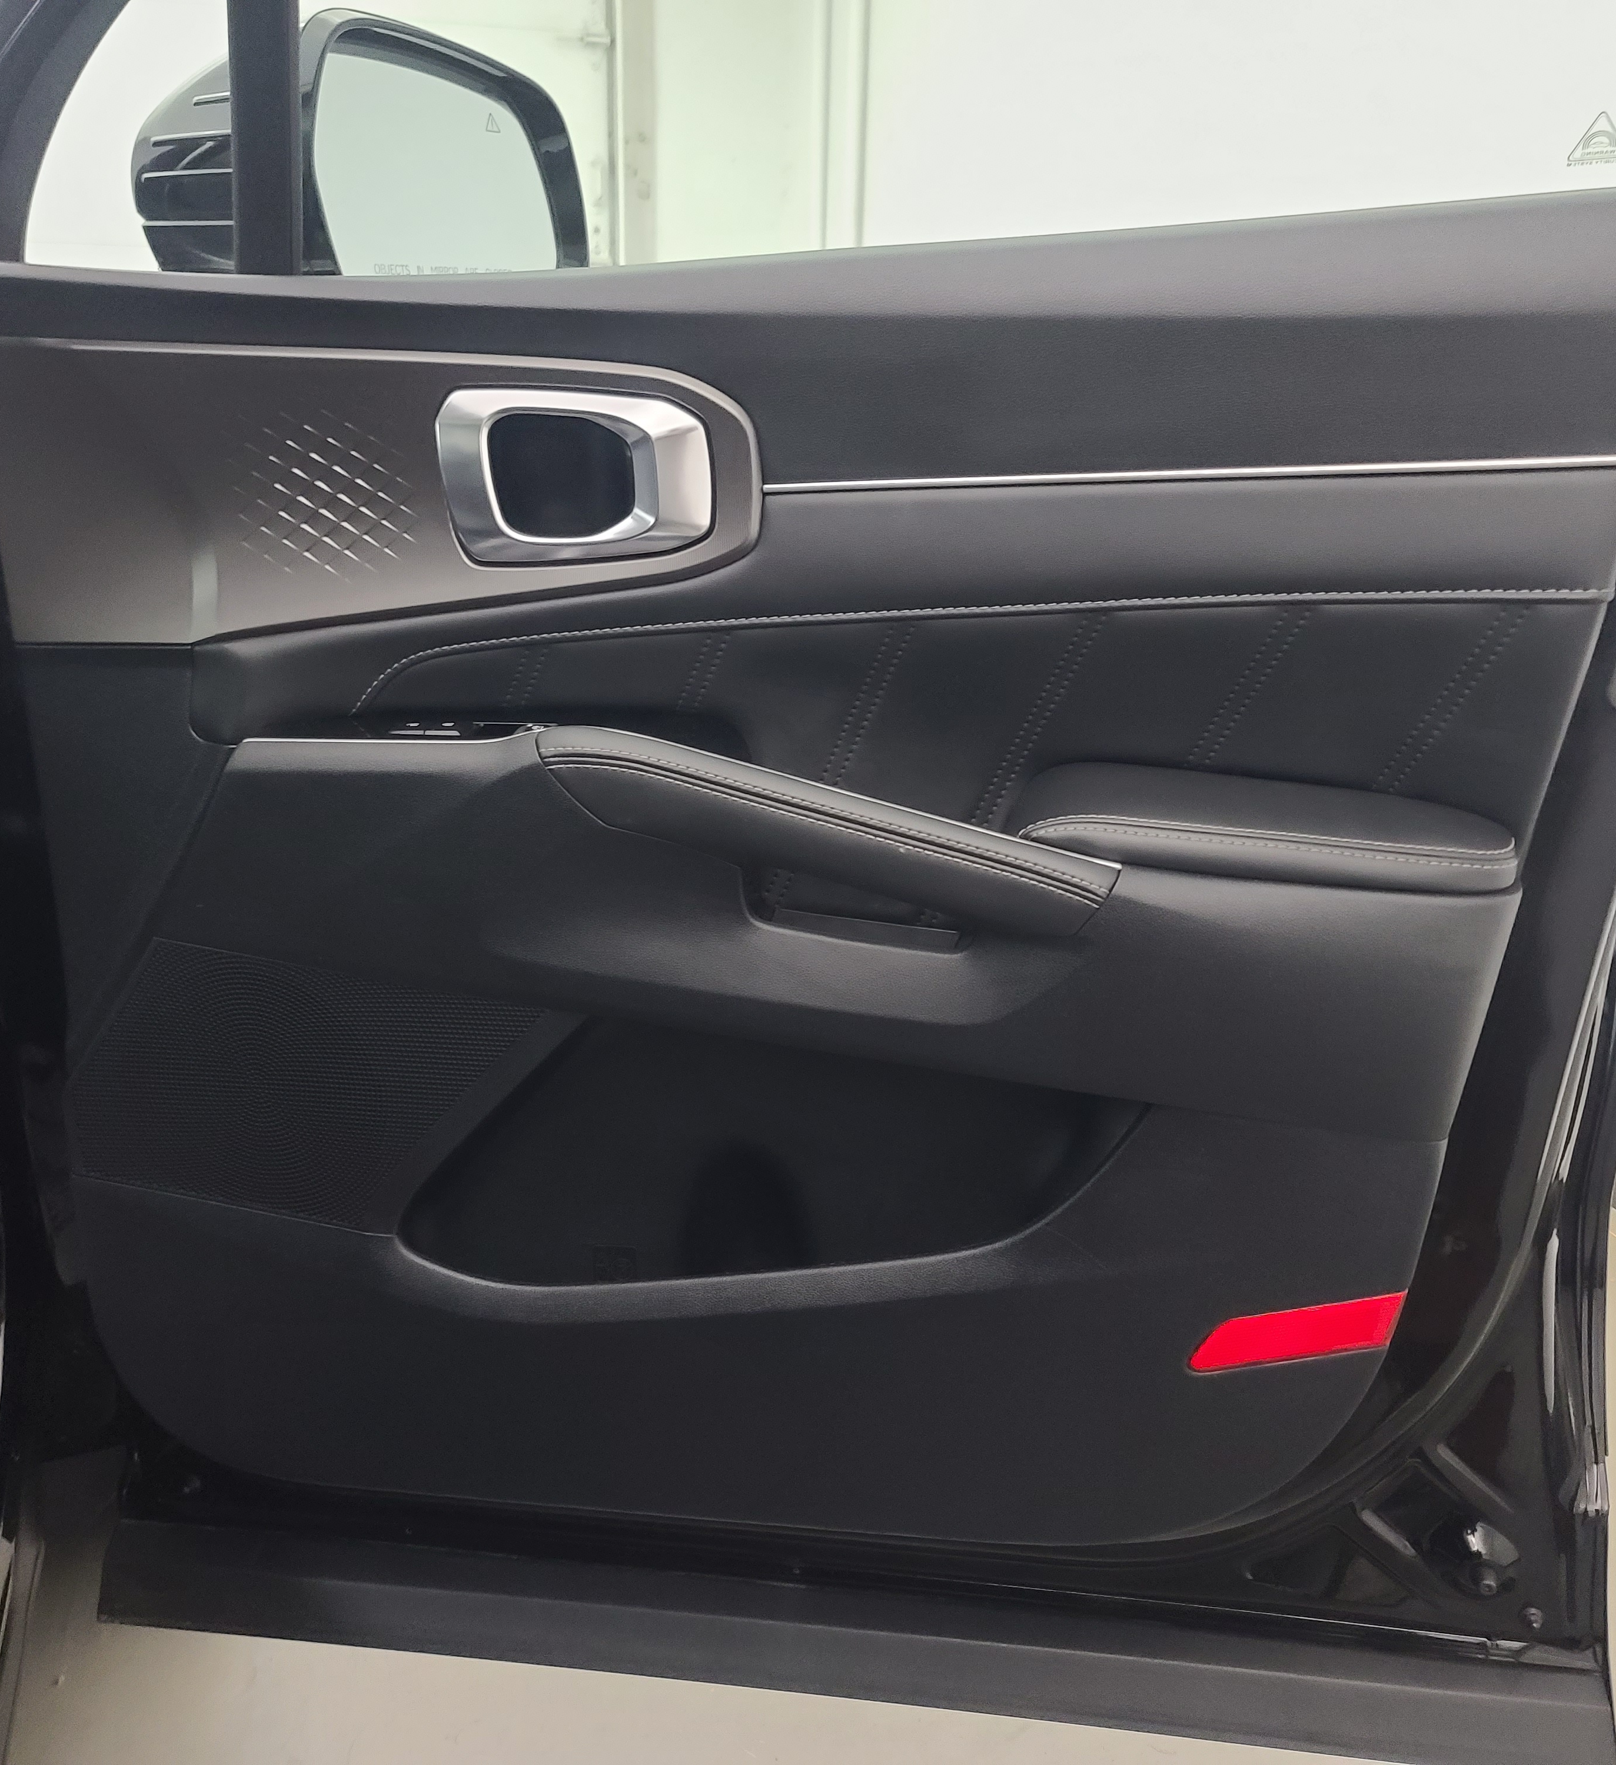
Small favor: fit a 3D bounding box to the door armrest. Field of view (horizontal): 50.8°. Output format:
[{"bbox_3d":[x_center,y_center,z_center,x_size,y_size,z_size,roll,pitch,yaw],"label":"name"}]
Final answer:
[{"bbox_3d":[0.213,-0.029,0.822,0.228,0.046,0.083,4,19,8],"label":"door armrest"}]

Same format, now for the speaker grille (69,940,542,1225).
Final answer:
[{"bbox_3d":[-0.281,0.114,0.961,0.287,0.165,0.025,4,19,8],"label":"speaker grille"}]

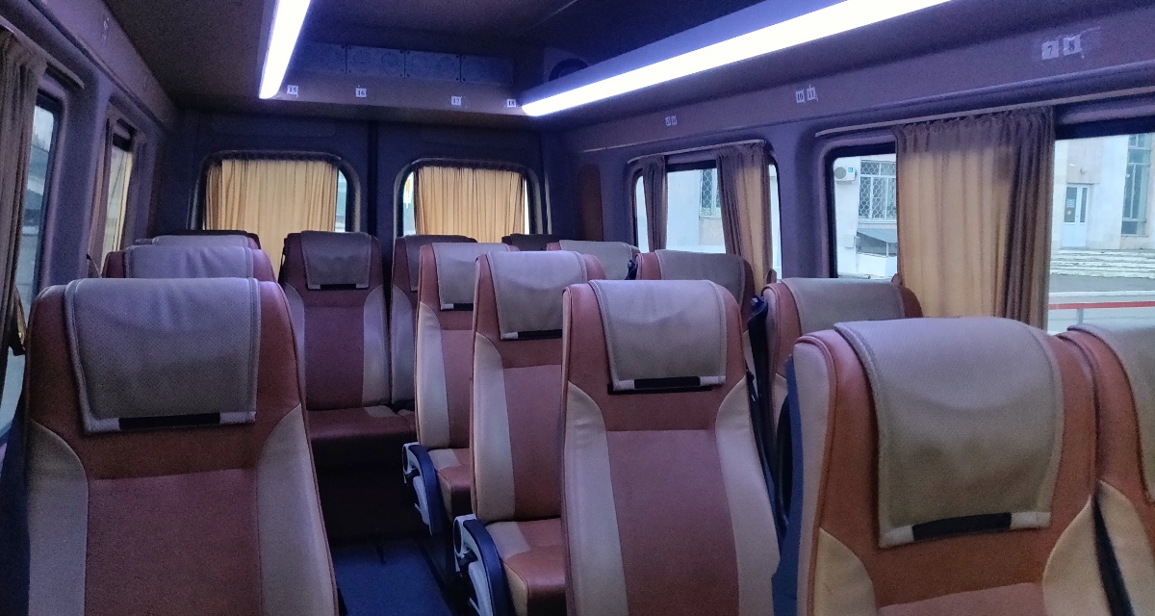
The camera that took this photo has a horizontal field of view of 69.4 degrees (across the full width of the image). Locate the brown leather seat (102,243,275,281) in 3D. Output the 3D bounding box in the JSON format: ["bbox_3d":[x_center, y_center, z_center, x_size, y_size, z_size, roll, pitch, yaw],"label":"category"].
[{"bbox_3d":[-0.892,0.312,1.941,0.475,0.865,0.760,-2,8,-22],"label":"brown leather seat"}]

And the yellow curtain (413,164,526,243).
[{"bbox_3d":[-0.491,-0.368,3.906,0.545,0.600,0.060,-2,8,-22],"label":"yellow curtain"}]

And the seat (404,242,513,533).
[{"bbox_3d":[-0.272,0.238,2.624,0.490,0.865,0.770,-2,8,-22],"label":"seat"}]

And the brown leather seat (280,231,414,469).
[{"bbox_3d":[-0.936,0.198,3.283,0.434,0.965,0.618,-1,7,-22],"label":"brown leather seat"}]

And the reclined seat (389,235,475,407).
[{"bbox_3d":[-0.518,0.203,3.414,0.434,0.984,0.608,-1,7,-22],"label":"reclined seat"}]

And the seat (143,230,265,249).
[{"bbox_3d":[-1.359,0.227,3.075,0.434,0.994,0.598,-1,7,-22],"label":"seat"}]

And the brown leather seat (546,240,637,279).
[{"bbox_3d":[0.154,0.304,2.985,0.444,1.052,0.627,-1,7,-22],"label":"brown leather seat"}]

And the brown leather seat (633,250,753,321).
[{"bbox_3d":[0.443,0.311,2.125,0.460,0.870,0.740,-2,8,-22],"label":"brown leather seat"}]

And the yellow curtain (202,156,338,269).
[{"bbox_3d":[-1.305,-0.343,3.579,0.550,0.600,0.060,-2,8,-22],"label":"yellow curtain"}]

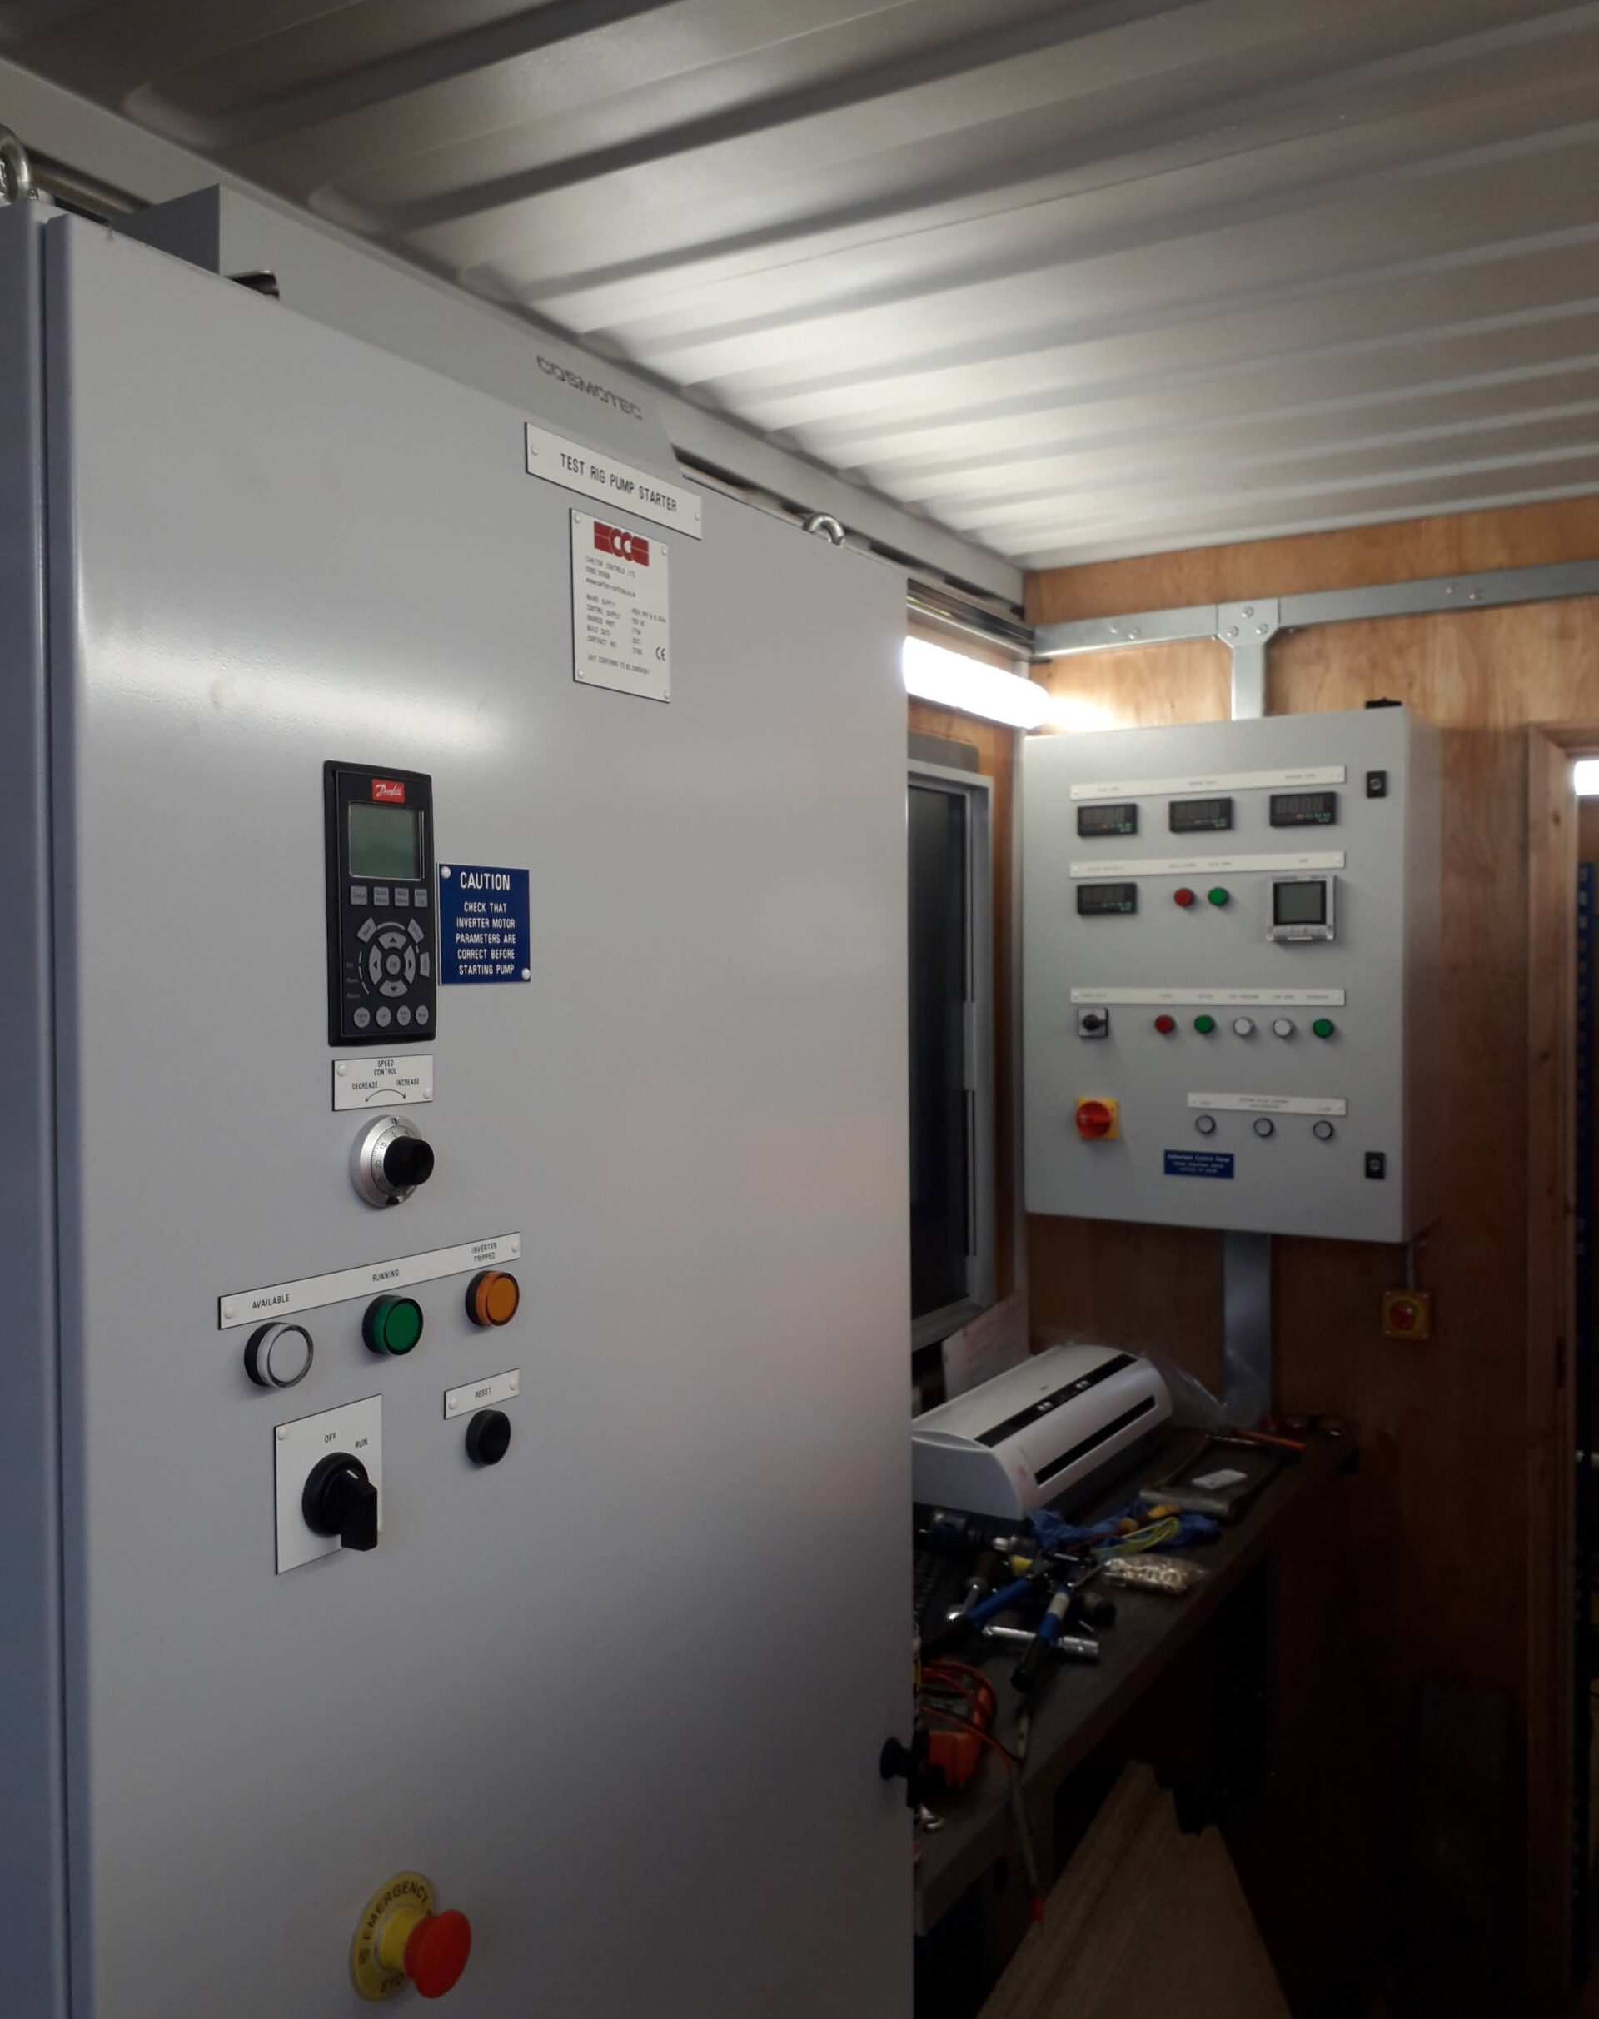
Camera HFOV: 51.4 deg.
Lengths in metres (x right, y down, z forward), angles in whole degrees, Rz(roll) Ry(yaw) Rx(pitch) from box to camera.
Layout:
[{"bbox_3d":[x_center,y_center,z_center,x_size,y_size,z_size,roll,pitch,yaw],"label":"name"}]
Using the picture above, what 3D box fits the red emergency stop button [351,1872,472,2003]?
[{"bbox_3d":[-0.187,0.465,0.824,0.039,0.060,0.060,1,2,32],"label":"red emergency stop button"}]

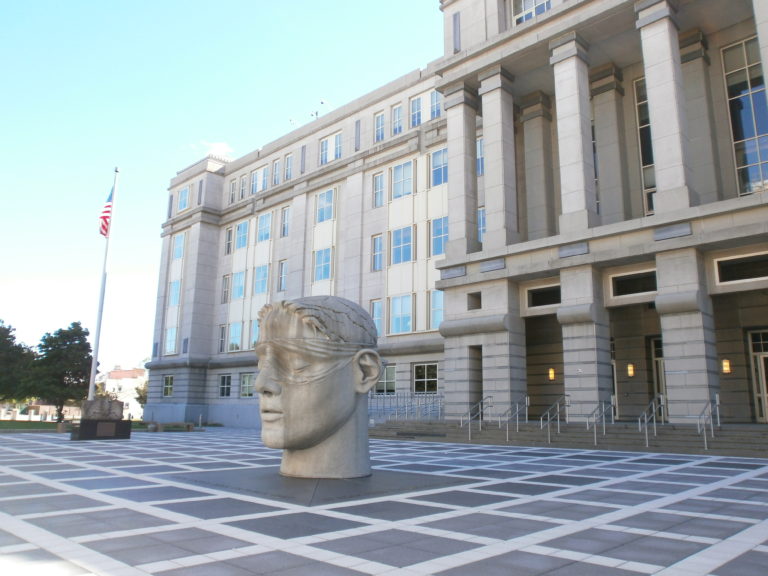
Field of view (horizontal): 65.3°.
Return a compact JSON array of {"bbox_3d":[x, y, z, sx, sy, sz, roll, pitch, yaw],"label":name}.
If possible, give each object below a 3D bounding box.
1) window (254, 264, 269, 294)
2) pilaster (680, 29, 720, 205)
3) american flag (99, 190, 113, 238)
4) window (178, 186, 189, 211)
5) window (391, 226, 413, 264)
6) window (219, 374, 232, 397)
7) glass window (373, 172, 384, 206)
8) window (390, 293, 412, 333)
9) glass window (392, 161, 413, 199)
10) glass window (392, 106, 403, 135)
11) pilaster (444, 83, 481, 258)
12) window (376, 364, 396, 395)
[{"bbox_3d":[-8.879,-0.587,43.628,1.580,2.031,0.150,-11,-16,42],"label":"window"},{"bbox_3d":[12.429,-6.251,23.661,1.080,7.850,0.980,-11,-17,42],"label":"pilaster"},{"bbox_3d":[-12.990,-3.576,28.000,0.480,2.420,0.380,6,-13,-25],"label":"american flag"},{"bbox_3d":[-17.875,-7.953,53.590,1.692,2.096,0.200,-11,-16,43],"label":"window"},{"bbox_3d":[1.069,-2.403,34.188,1.480,2.140,0.180,-11,-17,42],"label":"window"},{"bbox_3d":[-12.487,7.782,47.396,1.694,1.630,0.200,-11,-16,43],"label":"window"},{"bbox_3d":[-0.319,-6.191,38.053,0.950,2.130,0.200,-11,-16,43],"label":"glass window"},{"bbox_3d":[1.000,1.495,33.349,1.500,2.140,0.180,-11,-17,42],"label":"window"},{"bbox_3d":[1.115,-6.332,35.229,1.486,2.061,0.150,-11,-16,42],"label":"glass window"},{"bbox_3d":[0.879,-10.722,38.271,0.821,2.013,0.200,-11,-16,43],"label":"glass window"},{"bbox_3d":[3.605,-5.379,27.379,1.100,8.200,1.080,-11,-17,42],"label":"pilaster"},{"bbox_3d":[0.071,5.511,35.450,1.825,1.757,0.200,-11,-16,43],"label":"window"}]

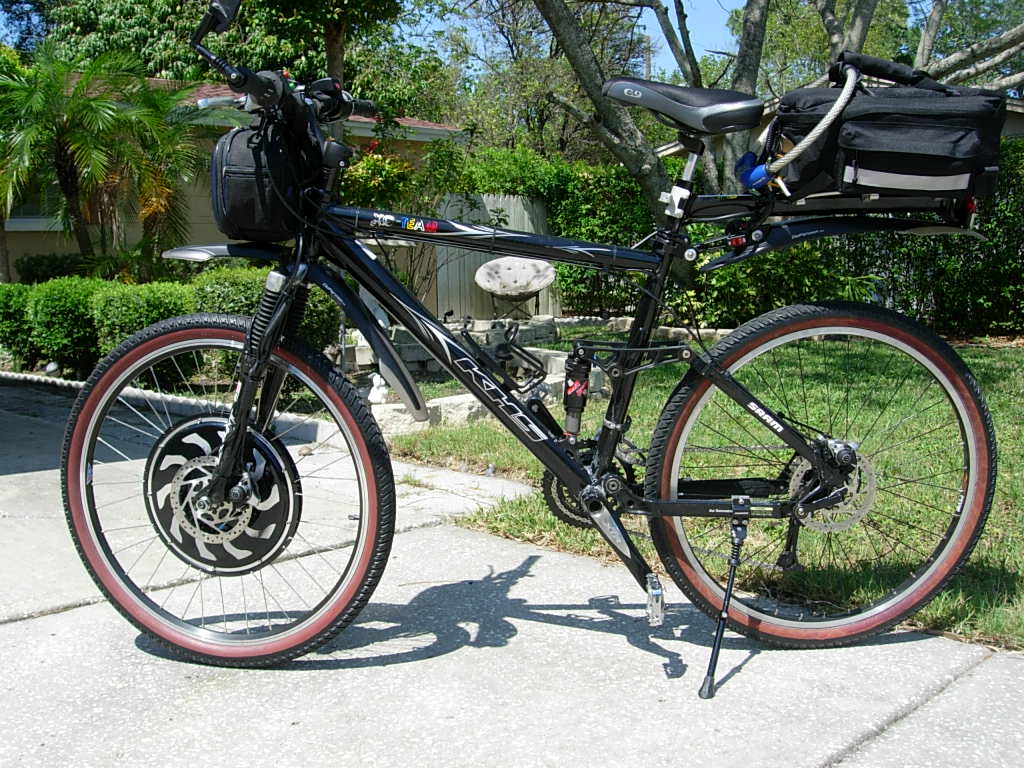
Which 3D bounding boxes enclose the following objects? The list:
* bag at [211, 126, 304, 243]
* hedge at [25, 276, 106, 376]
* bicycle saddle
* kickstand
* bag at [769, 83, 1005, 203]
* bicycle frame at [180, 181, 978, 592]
[{"bbox_3d":[-0.415,-0.347,1.940,0.120,0.190,0.210,2,9,13],"label":"bag"},{"bbox_3d":[-3.369,-0.450,8.500,0.620,0.740,0.620,-3,6,-21],"label":"hedge"},{"bbox_3d":[0.291,-0.478,1.942,0.268,0.080,0.150,4,12,-3],"label":"bicycle saddle"},{"bbox_3d":[0.373,0.370,1.971,0.035,0.355,0.045,13,-19,3],"label":"kickstand"},{"bbox_3d":[0.642,-0.421,1.967,0.350,0.185,0.250,1,12,-2],"label":"bag"},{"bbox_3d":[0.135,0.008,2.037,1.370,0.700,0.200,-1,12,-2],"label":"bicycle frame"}]

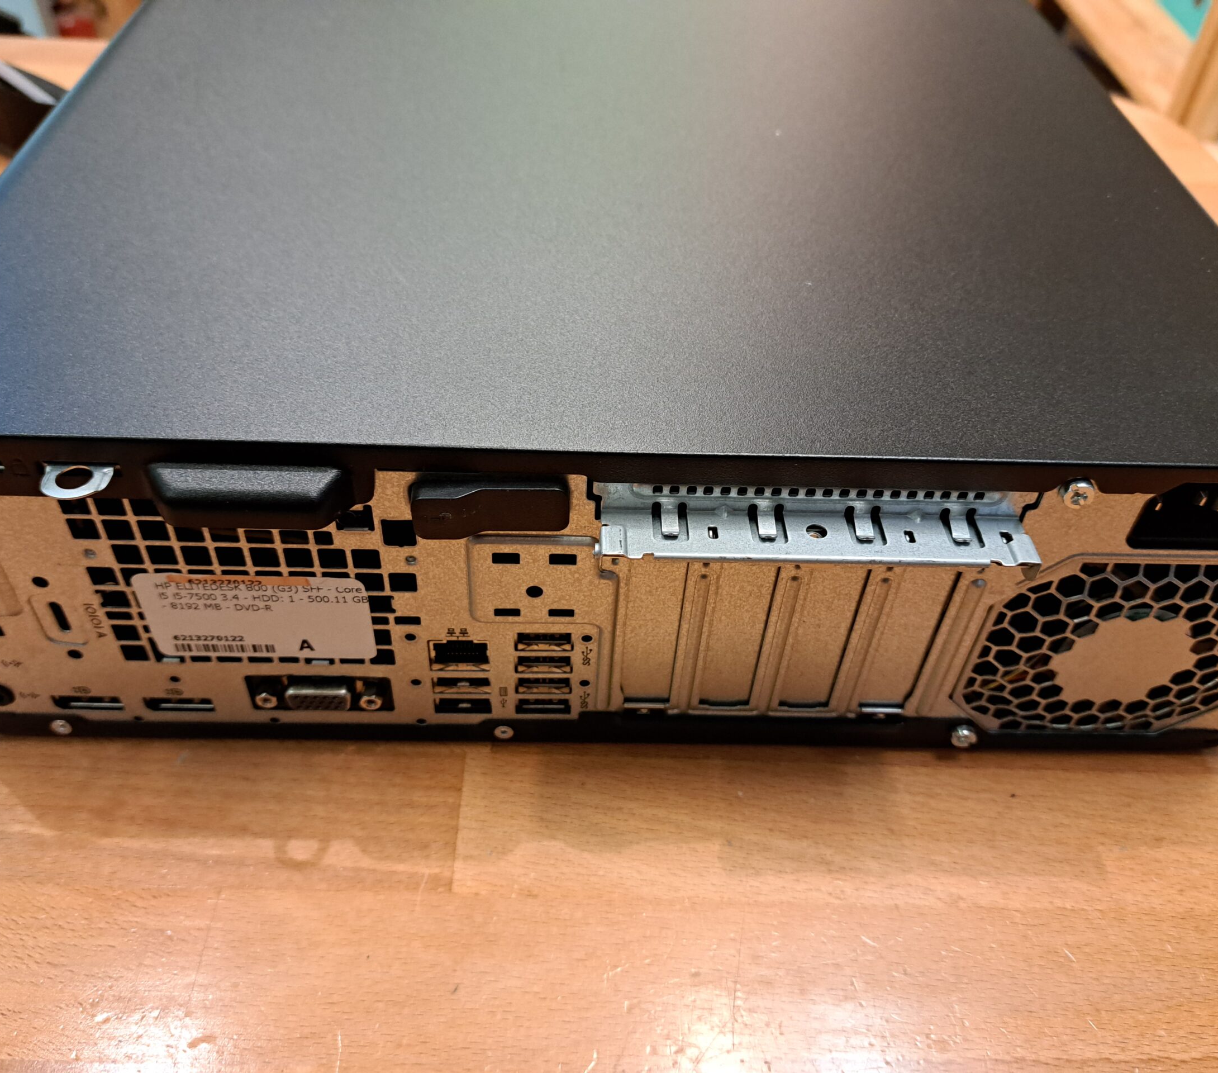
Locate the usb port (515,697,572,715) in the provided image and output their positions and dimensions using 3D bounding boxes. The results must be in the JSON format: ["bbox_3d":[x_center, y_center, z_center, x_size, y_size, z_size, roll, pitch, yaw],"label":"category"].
[{"bbox_3d":[-0.016,0.038,0.251,0.013,0.006,0.012,1,45,-3],"label":"usb port"}]

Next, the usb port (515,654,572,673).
[{"bbox_3d":[-0.016,0.026,0.239,0.013,0.006,0.012,1,45,-3],"label":"usb port"}]

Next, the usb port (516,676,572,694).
[{"bbox_3d":[-0.016,0.032,0.245,0.013,0.006,0.012,1,45,-3],"label":"usb port"}]

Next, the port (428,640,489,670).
[{"bbox_3d":[-0.035,0.023,0.236,0.014,0.012,0.014,1,45,-3],"label":"port"}]

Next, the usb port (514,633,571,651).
[{"bbox_3d":[-0.015,0.020,0.233,0.013,0.006,0.012,1,45,-3],"label":"usb port"}]

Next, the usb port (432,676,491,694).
[{"bbox_3d":[-0.036,0.032,0.244,0.013,0.006,0.012,1,45,-3],"label":"usb port"}]

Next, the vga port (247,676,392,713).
[{"bbox_3d":[-0.070,0.035,0.244,0.034,0.014,0.012,1,45,-3],"label":"vga port"}]

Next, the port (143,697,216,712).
[{"bbox_3d":[-0.105,0.037,0.247,0.016,0.005,0.012,1,45,-3],"label":"port"}]

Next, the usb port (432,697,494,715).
[{"bbox_3d":[-0.036,0.038,0.250,0.013,0.006,0.012,1,45,-3],"label":"usb port"}]

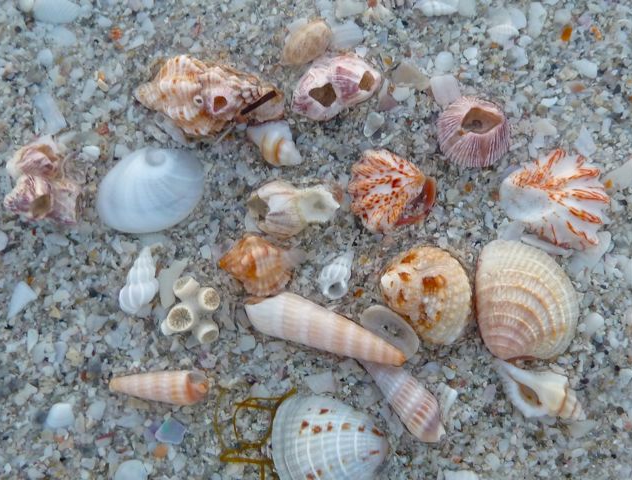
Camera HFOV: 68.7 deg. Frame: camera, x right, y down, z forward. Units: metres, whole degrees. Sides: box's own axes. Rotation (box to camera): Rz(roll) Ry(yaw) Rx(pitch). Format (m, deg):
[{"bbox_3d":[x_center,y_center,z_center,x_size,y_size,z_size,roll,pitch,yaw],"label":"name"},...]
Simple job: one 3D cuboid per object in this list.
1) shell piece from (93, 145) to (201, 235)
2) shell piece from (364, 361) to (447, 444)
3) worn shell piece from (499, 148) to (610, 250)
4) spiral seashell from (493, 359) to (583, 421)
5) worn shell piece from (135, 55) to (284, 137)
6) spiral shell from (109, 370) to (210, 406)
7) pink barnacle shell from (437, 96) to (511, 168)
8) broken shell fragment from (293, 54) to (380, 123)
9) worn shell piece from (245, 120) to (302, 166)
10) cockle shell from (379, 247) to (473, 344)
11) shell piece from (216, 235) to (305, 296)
[{"bbox_3d":[-0.054,-0.016,0.150,0.034,0.009,0.027,-27,78,-6],"label":"shell piece"},{"bbox_3d":[0.022,0.041,0.117,0.028,0.009,0.011,43,81,8],"label":"shell piece"},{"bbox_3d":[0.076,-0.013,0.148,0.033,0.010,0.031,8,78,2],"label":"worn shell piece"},{"bbox_3d":[0.057,0.038,0.117,0.026,0.010,0.013,33,80,7],"label":"spiral seashell"},{"bbox_3d":[-0.030,-0.041,0.132,0.042,0.018,0.022,6,78,1],"label":"worn shell piece"},{"bbox_3d":[-0.046,0.043,0.135,0.028,0.010,0.009,3,76,1],"label":"spiral shell"},{"bbox_3d":[0.053,-0.036,0.154,0.023,0.012,0.025,5,76,1],"label":"pink barnacle shell"},{"bbox_3d":[0.006,-0.044,0.135,0.027,0.012,0.017,-23,79,-5],"label":"broken shell fragment"},{"bbox_3d":[-0.013,-0.032,0.154,0.022,0.010,0.013,42,80,9],"label":"worn shell piece"},{"bbox_3d":[0.034,0.017,0.141,0.026,0.012,0.029,-27,78,-6],"label":"cockle shell"},{"bbox_3d":[-0.015,0.007,0.123,0.022,0.013,0.016,-8,78,-2],"label":"shell piece"}]

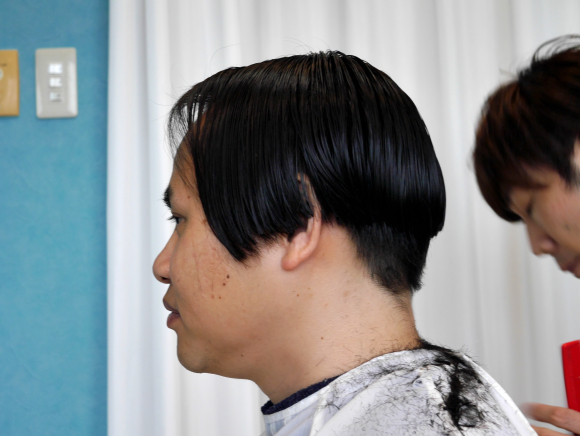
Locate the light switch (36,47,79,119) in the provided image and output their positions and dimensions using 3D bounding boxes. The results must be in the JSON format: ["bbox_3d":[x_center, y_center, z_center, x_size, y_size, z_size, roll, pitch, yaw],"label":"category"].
[{"bbox_3d":[-0.401,-0.232,1.670,0.070,0.120,0.010,-1,1,3],"label":"light switch"}]

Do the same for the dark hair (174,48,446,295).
[{"bbox_3d":[0.013,-0.035,0.750,0.215,0.188,0.180,-1,1,6],"label":"dark hair"}]

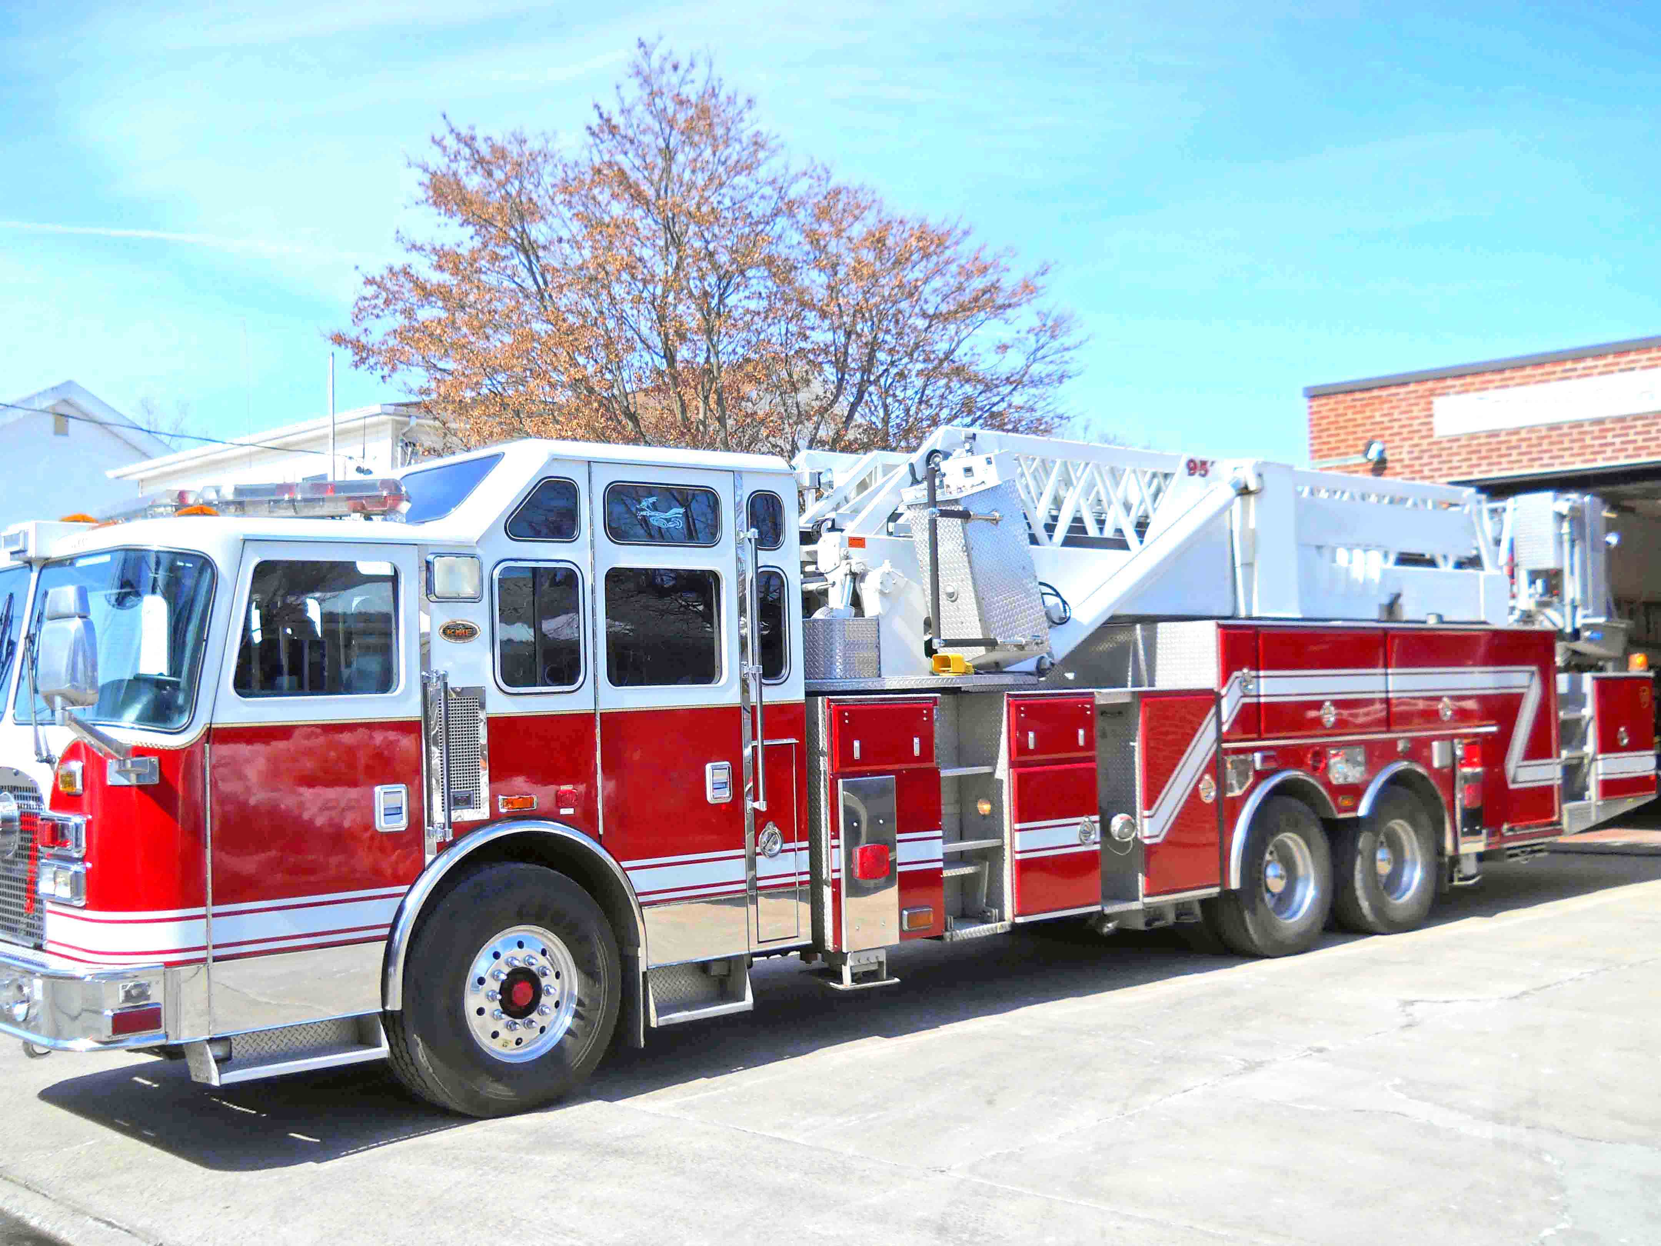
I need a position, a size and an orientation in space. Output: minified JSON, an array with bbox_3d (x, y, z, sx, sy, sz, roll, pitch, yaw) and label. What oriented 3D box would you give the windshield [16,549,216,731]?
[{"bbox_3d":[-3.037,0.078,7.500,1.182,0.770,0.254,-3,-3,39],"label":"windshield"}]

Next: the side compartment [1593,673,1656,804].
[{"bbox_3d":[6.706,0.976,15.466,1.170,1.080,0.500,0,-3,-41],"label":"side compartment"}]

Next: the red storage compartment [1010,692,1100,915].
[{"bbox_3d":[1.128,1.040,10.316,0.780,1.260,0.480,0,-2,-42],"label":"red storage compartment"}]

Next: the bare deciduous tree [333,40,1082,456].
[{"bbox_3d":[-1.605,-2.397,23.000,9.600,10.400,9.200,-2,-2,0],"label":"bare deciduous tree"}]

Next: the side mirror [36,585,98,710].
[{"bbox_3d":[-2.854,0.090,6.635,0.220,0.470,0.140,-3,-3,27],"label":"side mirror"}]

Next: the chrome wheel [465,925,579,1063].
[{"bbox_3d":[-1.403,1.634,7.858,0.600,0.600,0.220,0,-2,-42],"label":"chrome wheel"}]

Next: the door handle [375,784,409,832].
[{"bbox_3d":[-1.808,0.767,7.348,0.150,0.192,0.055,0,-2,-42],"label":"door handle"}]

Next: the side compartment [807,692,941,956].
[{"bbox_3d":[0.139,1.036,9.449,0.830,1.305,0.520,0,-2,-42],"label":"side compartment"}]

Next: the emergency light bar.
[{"bbox_3d":[-2.897,-0.484,8.456,0.900,0.190,2.150,0,-3,-41],"label":"emergency light bar"}]

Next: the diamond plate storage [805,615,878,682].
[{"bbox_3d":[-0.062,0.147,9.736,0.550,0.320,0.450,0,-3,-41],"label":"diamond plate storage"}]

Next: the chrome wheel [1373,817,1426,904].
[{"bbox_3d":[4.072,1.733,12.928,0.600,0.600,0.220,0,-3,-41],"label":"chrome wheel"}]

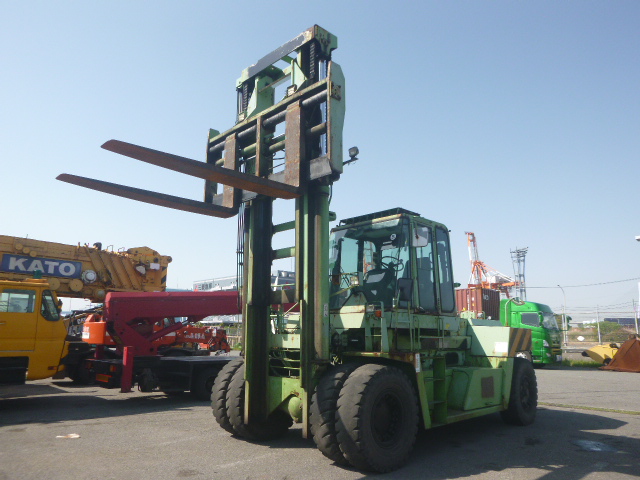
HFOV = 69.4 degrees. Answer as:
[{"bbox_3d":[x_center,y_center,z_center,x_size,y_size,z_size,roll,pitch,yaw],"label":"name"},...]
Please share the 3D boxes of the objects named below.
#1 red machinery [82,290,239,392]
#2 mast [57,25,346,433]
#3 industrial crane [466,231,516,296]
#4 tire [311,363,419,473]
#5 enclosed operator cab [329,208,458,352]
[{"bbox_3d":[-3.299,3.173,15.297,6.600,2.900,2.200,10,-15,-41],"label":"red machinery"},{"bbox_3d":[-1.417,-0.407,5.859,3.108,5.598,2.772,11,-16,-43],"label":"mast"},{"bbox_3d":[145.024,35.646,390.743,42.000,88.000,22.000,-6,-13,29],"label":"industrial crane"},{"bbox_3d":[0.571,2.127,5.646,1.200,1.200,0.780,11,-16,-43],"label":"tire"},{"bbox_3d":[1.286,0.634,8.194,1.344,1.944,1.680,11,-16,-43],"label":"enclosed operator cab"}]

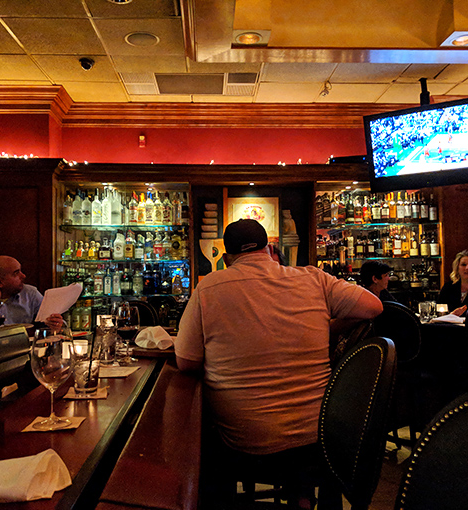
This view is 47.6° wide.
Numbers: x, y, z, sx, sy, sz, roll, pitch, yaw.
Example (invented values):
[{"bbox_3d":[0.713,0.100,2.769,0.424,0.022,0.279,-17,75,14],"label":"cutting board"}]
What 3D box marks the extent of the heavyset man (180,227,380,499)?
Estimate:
[{"bbox_3d":[0.190,0.515,2.300,0.820,1.320,0.700,0,-2,-3],"label":"heavyset man"}]

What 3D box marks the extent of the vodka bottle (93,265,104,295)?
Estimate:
[{"bbox_3d":[-1.323,0.242,5.200,0.088,0.290,0.085,0,-2,-3],"label":"vodka bottle"}]

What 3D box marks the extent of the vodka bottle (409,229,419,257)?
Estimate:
[{"bbox_3d":[1.768,-0.118,5.210,0.084,0.280,0.082,-1,-2,-2],"label":"vodka bottle"}]

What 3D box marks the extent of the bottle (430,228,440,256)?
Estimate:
[{"bbox_3d":[1.974,-0.108,5.210,0.085,0.265,0.082,-1,-2,-2],"label":"bottle"}]

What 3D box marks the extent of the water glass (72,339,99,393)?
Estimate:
[{"bbox_3d":[-0.436,0.331,1.577,0.082,0.150,0.082,-1,-1,-3],"label":"water glass"}]

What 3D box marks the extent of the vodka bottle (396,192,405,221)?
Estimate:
[{"bbox_3d":[1.644,-0.466,5.222,0.079,0.298,0.079,0,-2,-2],"label":"vodka bottle"}]

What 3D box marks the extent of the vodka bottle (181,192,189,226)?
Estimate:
[{"bbox_3d":[-0.478,-0.448,5.147,0.080,0.315,0.080,-1,-1,-3],"label":"vodka bottle"}]

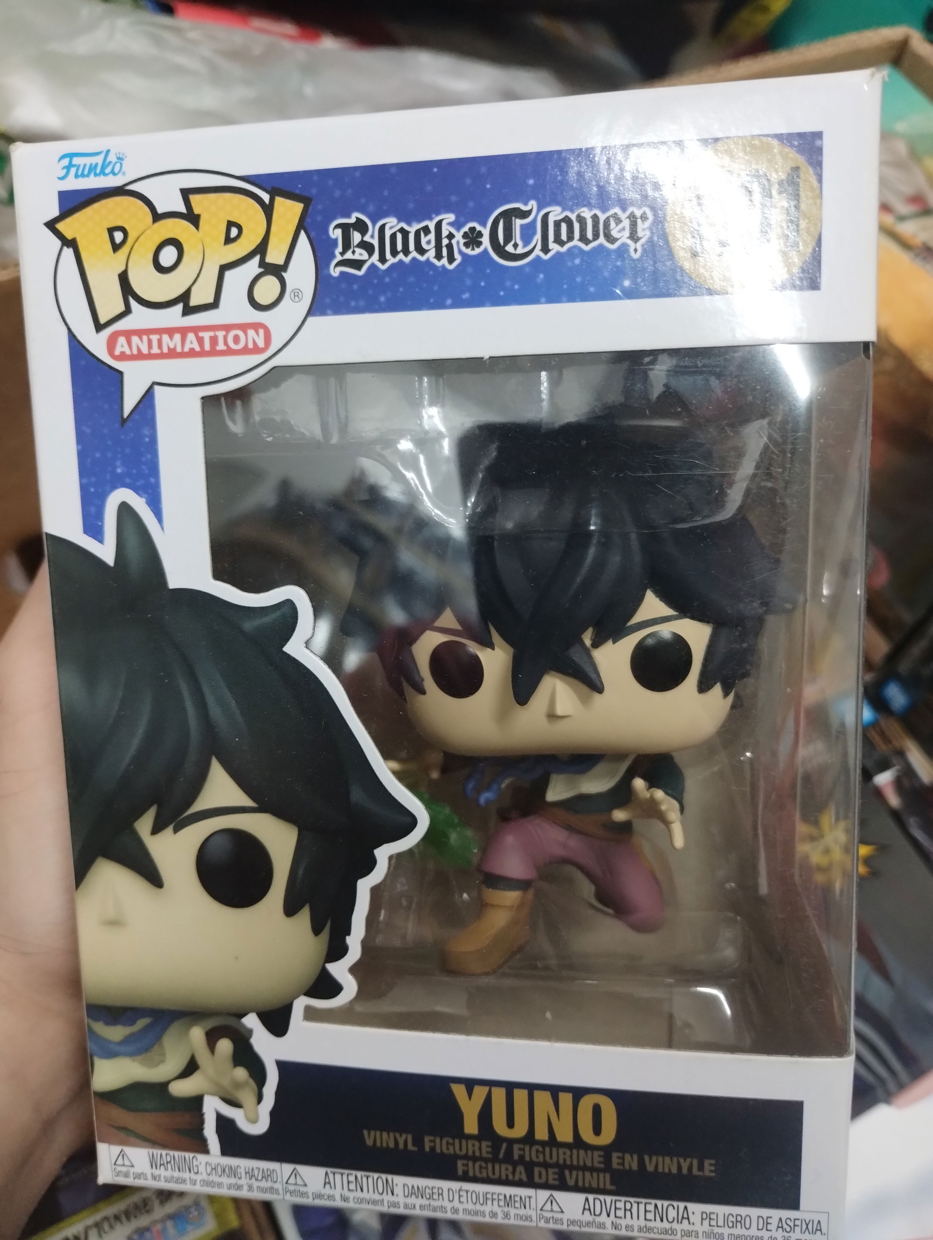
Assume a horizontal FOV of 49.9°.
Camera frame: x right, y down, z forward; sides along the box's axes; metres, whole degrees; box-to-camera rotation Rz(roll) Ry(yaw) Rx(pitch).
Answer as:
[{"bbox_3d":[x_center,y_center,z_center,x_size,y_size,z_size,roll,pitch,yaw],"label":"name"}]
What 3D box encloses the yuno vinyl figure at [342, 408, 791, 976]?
[{"bbox_3d":[0.016,0.014,0.181,0.083,0.100,0.068,0,8,10],"label":"yuno vinyl figure"}]

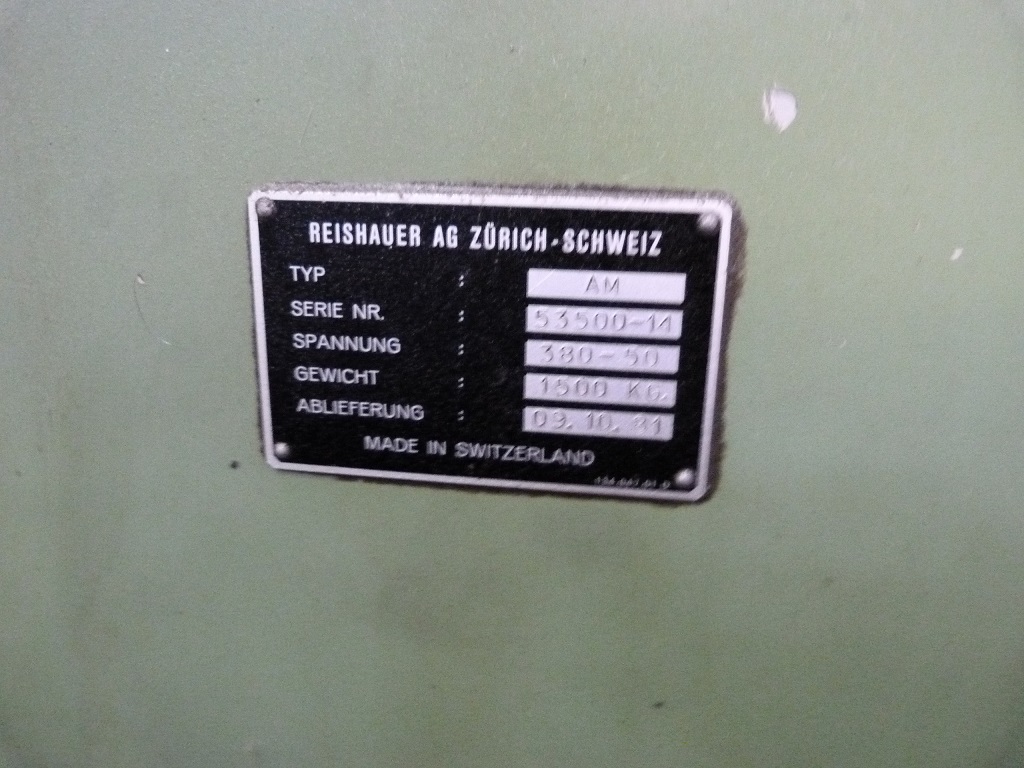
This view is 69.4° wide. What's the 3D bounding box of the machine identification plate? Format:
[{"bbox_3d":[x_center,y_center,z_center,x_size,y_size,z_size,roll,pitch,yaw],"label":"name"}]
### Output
[{"bbox_3d":[-0.008,-0.009,0.177,0.112,0.070,0.002,3,15,8],"label":"machine identification plate"}]

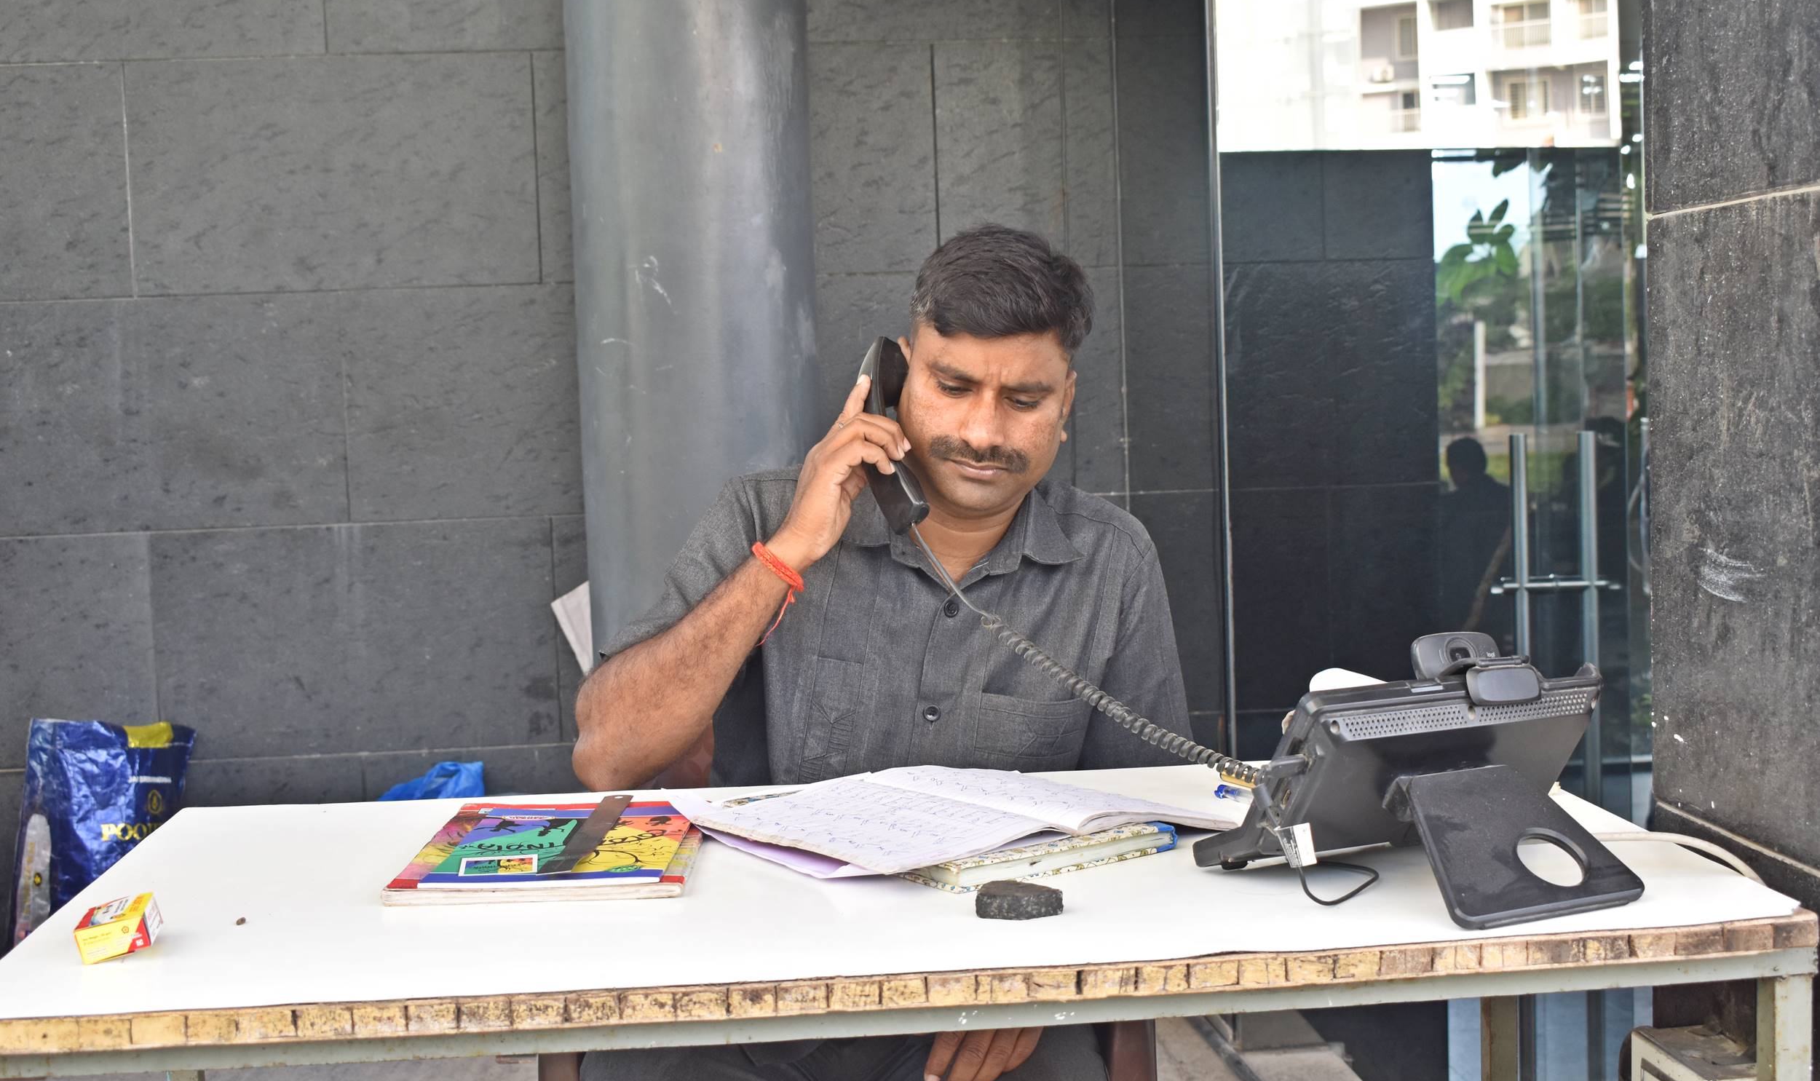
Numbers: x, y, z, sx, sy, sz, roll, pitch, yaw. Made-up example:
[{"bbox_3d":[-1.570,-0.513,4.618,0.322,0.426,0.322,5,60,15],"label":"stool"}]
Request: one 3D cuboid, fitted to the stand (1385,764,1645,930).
[{"bbox_3d":[0.394,0.198,1.414,0.151,0.078,0.118,-4,5,-20],"label":"stand"}]

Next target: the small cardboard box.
[{"bbox_3d":[-0.520,0.255,1.399,0.044,0.022,0.040,-13,14,-6],"label":"small cardboard box"}]

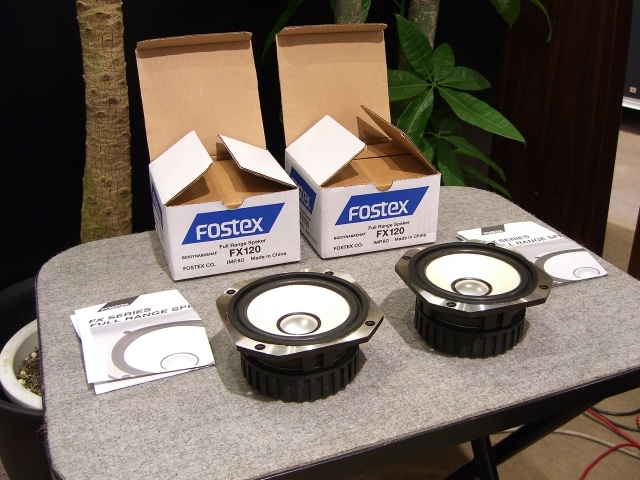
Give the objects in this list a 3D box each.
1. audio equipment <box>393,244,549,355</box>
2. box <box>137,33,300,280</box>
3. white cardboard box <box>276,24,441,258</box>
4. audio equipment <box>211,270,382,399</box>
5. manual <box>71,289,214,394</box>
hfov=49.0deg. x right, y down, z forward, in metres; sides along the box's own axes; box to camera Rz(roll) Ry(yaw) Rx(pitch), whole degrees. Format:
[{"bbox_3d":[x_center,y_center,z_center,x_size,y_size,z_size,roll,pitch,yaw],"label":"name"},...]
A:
[{"bbox_3d":[0.140,0.056,0.654,0.123,0.060,0.123,-8,26,-16],"label":"audio equipment"},{"bbox_3d":[-0.122,-0.107,0.817,0.142,0.224,0.198,-9,26,-16],"label":"box"},{"bbox_3d":[0.042,-0.128,0.848,0.142,0.231,0.176,-8,26,-16],"label":"white cardboard box"},{"bbox_3d":[-0.018,0.083,0.602,0.123,0.060,0.123,-9,26,-18],"label":"audio equipment"},{"bbox_3d":[-0.170,0.088,0.655,0.110,0.009,0.146,-10,27,-20],"label":"manual"}]

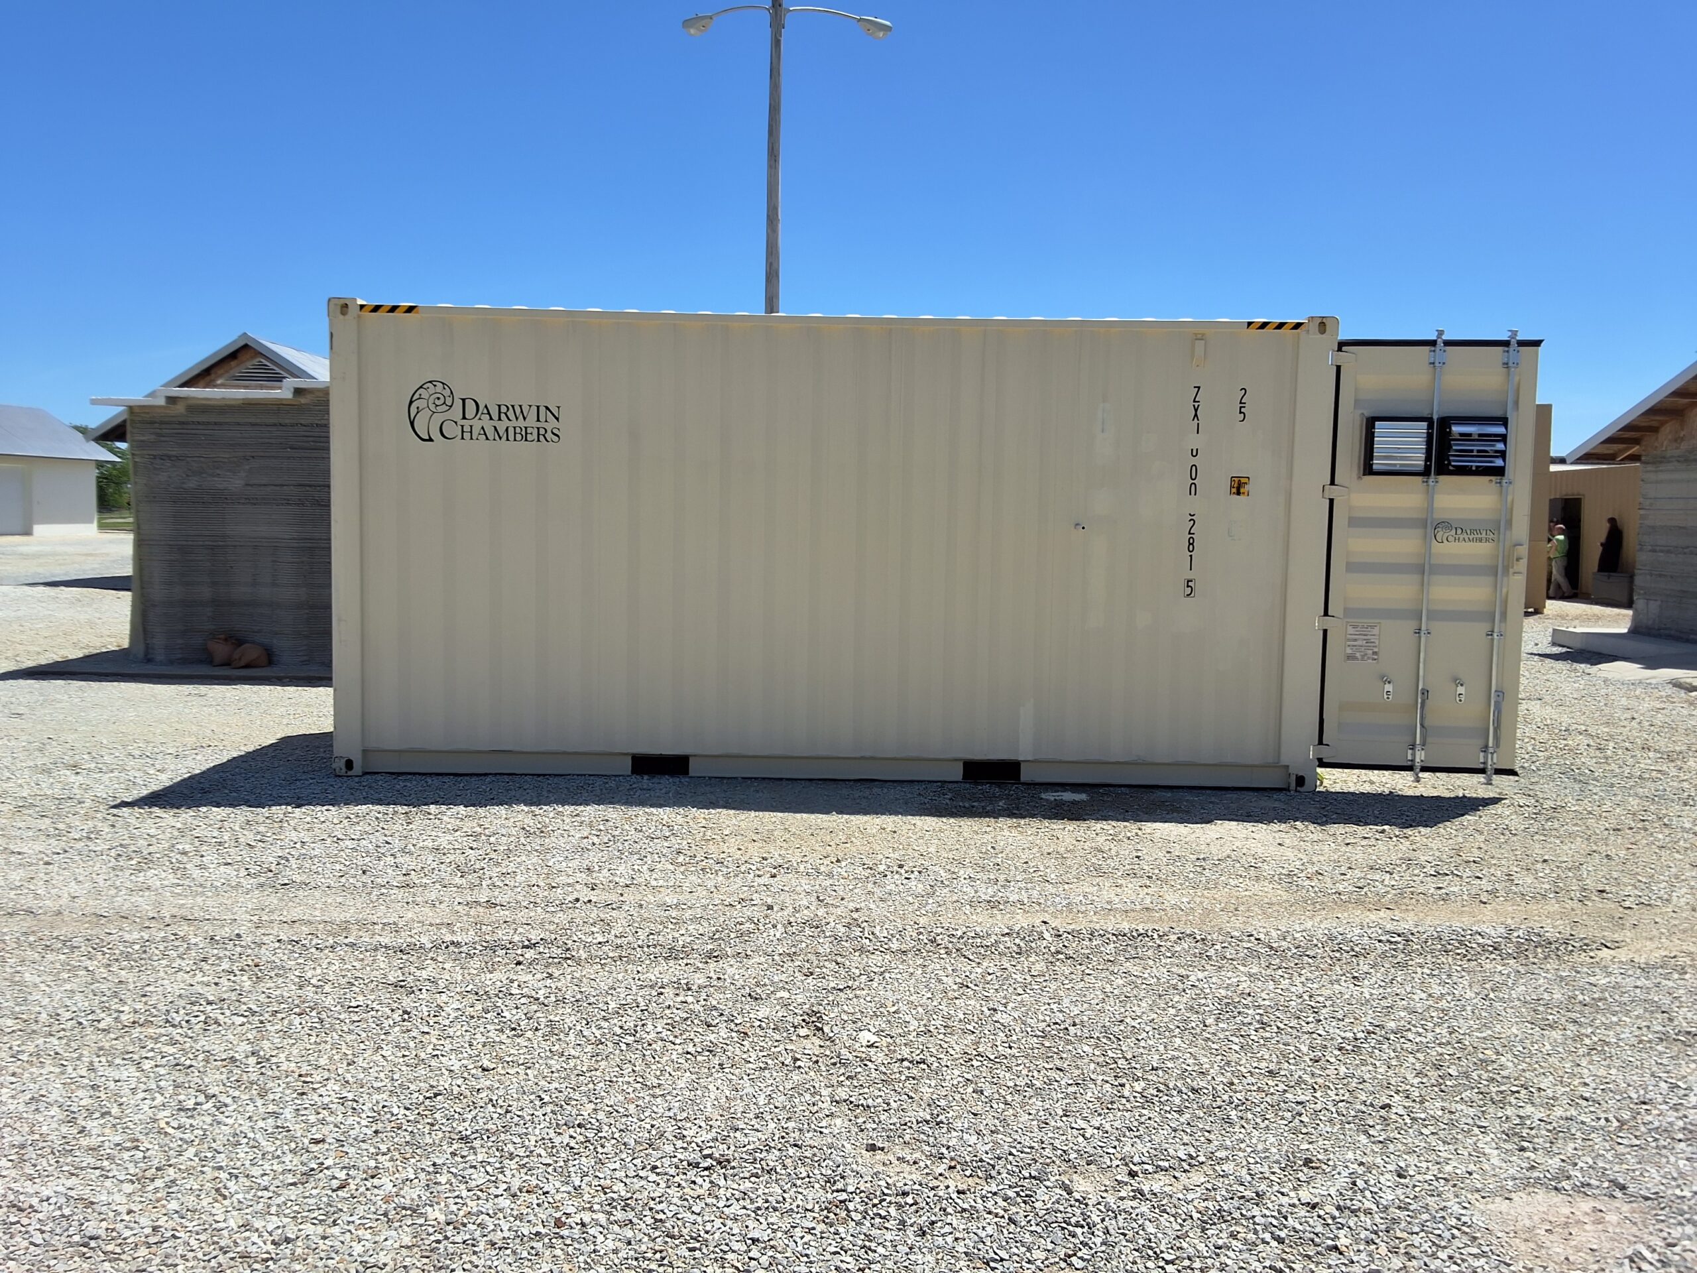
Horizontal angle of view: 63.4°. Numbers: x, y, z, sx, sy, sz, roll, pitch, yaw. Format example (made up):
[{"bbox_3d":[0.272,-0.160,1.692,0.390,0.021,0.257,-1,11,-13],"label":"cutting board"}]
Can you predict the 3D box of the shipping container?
[{"bbox_3d":[0.459,-0.618,9.517,7.200,2.896,2.520,1,5,-1],"label":"shipping container"}]

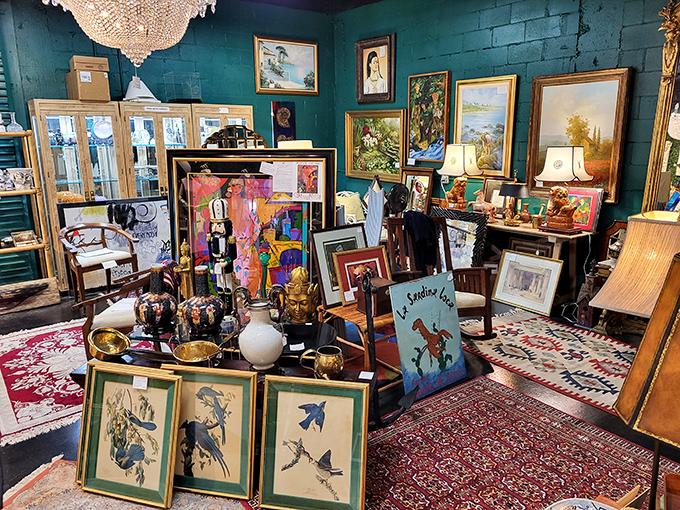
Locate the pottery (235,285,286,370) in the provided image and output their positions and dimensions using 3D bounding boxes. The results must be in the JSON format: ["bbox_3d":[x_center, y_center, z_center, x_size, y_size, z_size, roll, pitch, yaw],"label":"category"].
[{"bbox_3d":[-0.358,0.329,2.323,0.240,0.387,0.210,2,13,11],"label":"pottery"}]

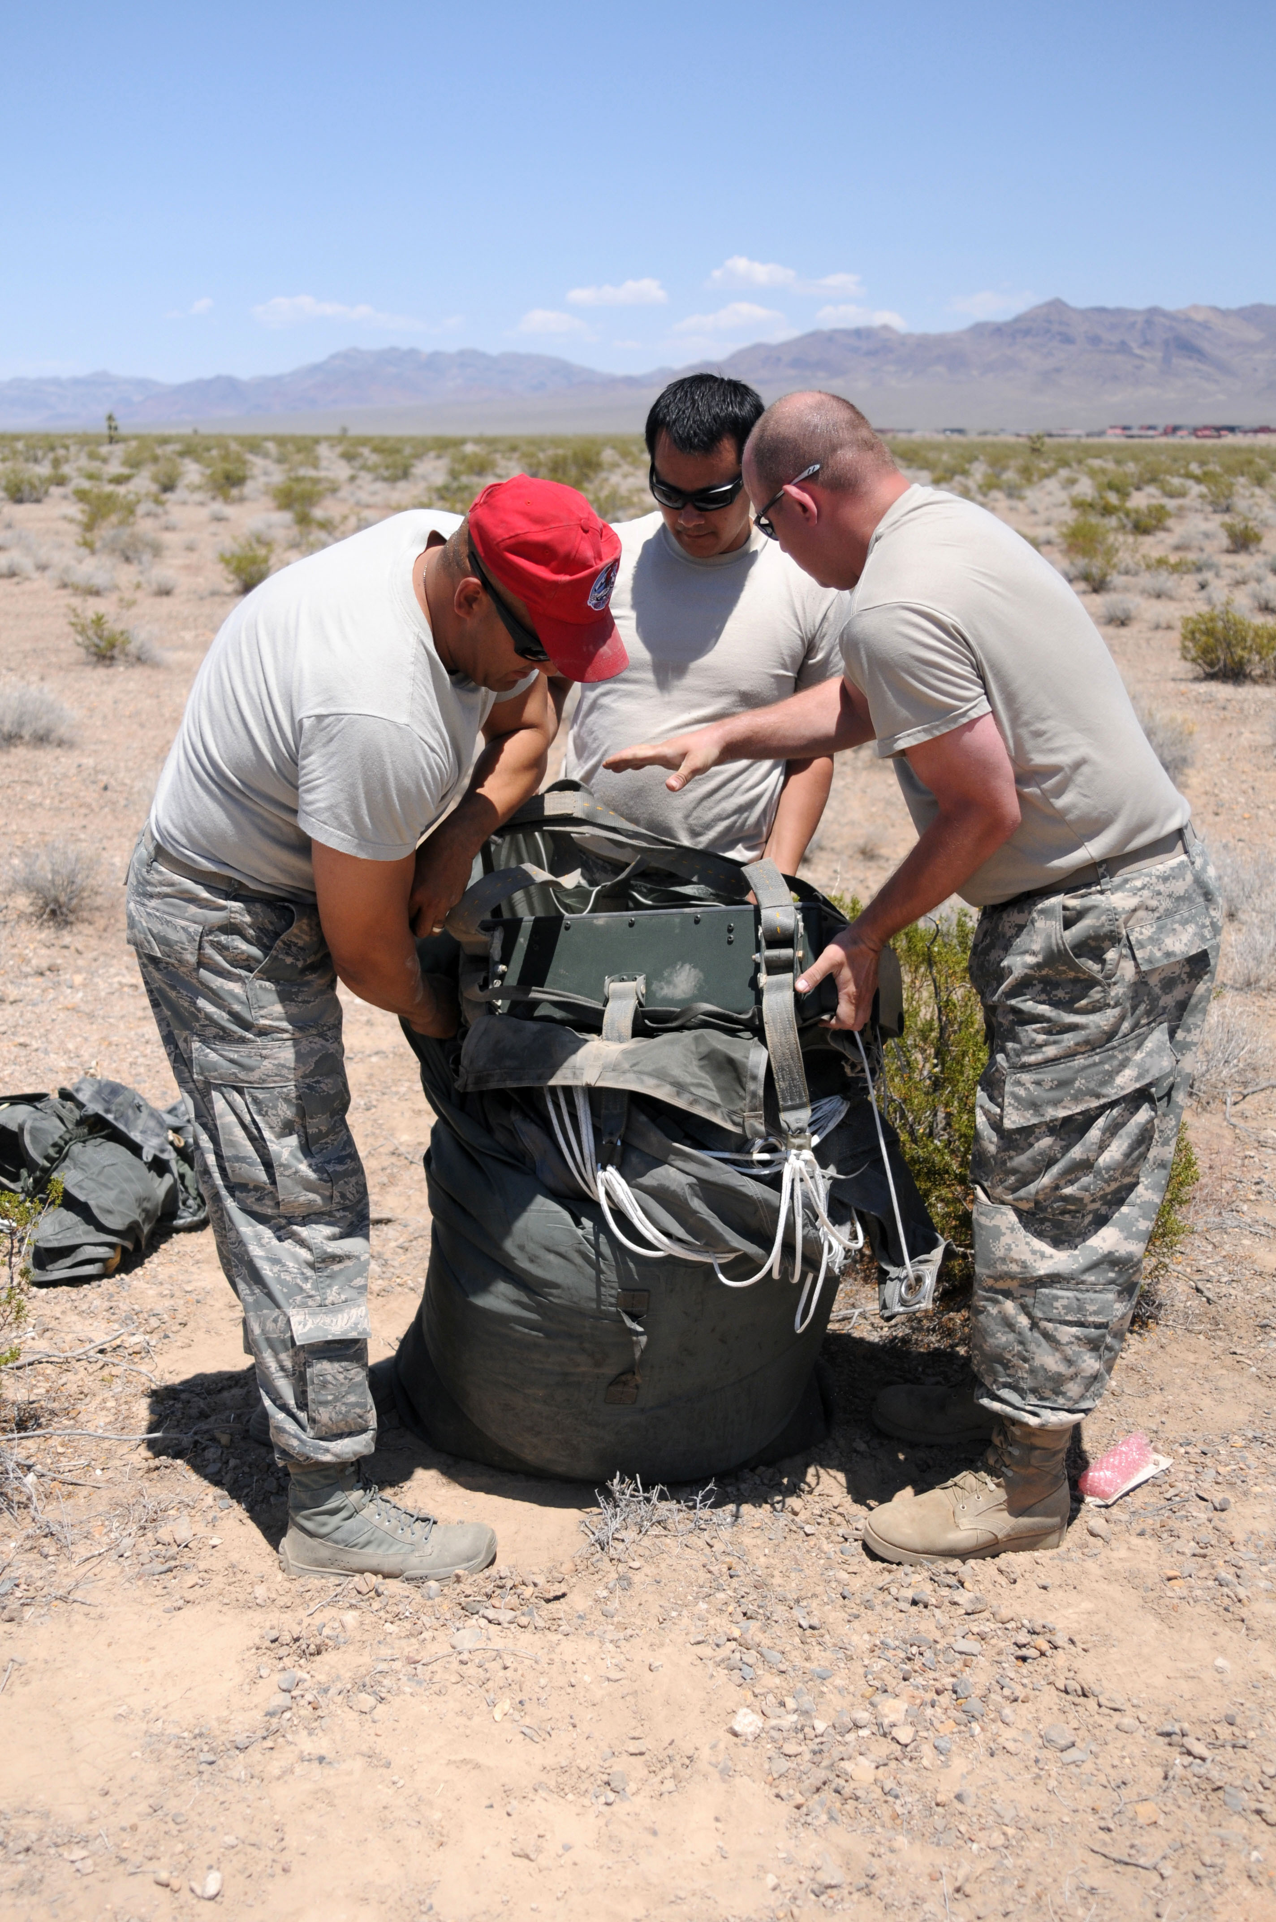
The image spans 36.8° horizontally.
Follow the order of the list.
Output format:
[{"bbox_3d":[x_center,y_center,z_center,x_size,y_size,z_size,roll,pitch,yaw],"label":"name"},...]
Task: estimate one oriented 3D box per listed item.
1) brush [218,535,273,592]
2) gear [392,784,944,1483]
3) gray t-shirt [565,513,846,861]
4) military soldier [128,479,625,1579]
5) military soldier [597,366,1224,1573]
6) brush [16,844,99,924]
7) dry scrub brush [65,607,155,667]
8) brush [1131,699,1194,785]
[{"bbox_3d":[-4.191,-4.222,20.412,0.560,0.580,0.540,0,15,0],"label":"brush"},{"bbox_3d":[0.025,0.260,3.181,0.820,1.020,0.660,-2,15,-7],"label":"gear"},{"bbox_3d":[0.106,-0.447,3.112,0.500,0.620,0.320,1,15,4],"label":"gray t-shirt"},{"bbox_3d":[-0.400,0.073,2.861,0.740,1.550,0.570,-5,16,-19],"label":"military soldier"},{"bbox_3d":[0.380,0.025,2.847,0.880,1.650,0.580,5,16,19],"label":"military soldier"},{"bbox_3d":[-2.010,-0.286,6.612,0.270,0.265,0.260,0,15,0],"label":"brush"},{"bbox_3d":[-3.863,-2.386,14.037,0.580,0.400,0.500,0,15,0],"label":"dry scrub brush"},{"bbox_3d":[2.477,-1.055,9.167,0.450,0.400,0.420,0,15,0],"label":"brush"}]

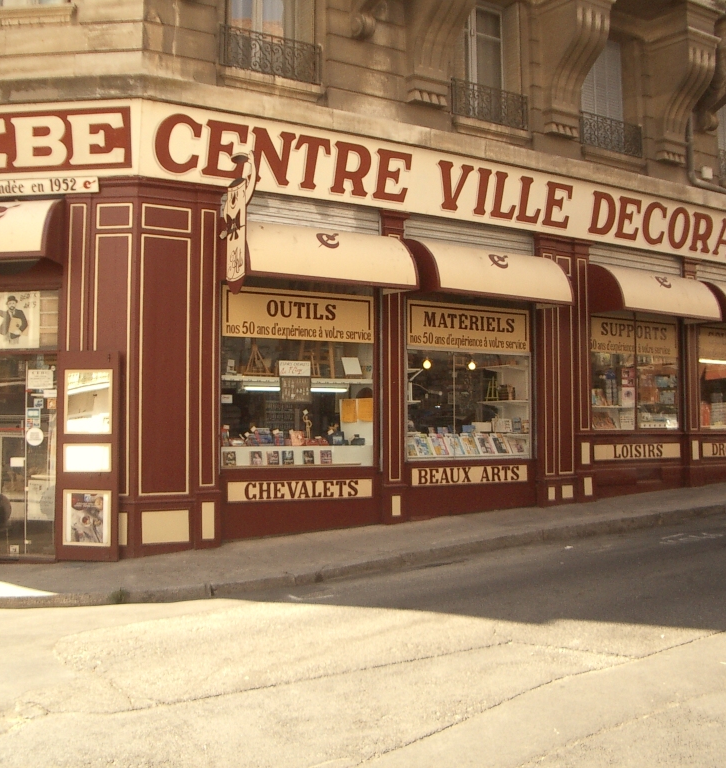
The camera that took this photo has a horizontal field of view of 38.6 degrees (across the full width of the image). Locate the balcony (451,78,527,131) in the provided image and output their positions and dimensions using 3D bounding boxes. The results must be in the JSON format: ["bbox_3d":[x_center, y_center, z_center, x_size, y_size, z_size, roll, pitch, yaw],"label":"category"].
[{"bbox_3d":[1.912,-4.156,15.437,1.477,0.513,0.120,2,-4,-34],"label":"balcony"}]

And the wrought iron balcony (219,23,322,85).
[{"bbox_3d":[-1.065,-3.747,11.848,1.316,0.459,0.120,2,-3,-34],"label":"wrought iron balcony"}]

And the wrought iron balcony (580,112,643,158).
[{"bbox_3d":[4.074,-4.041,16.881,1.445,0.527,0.120,2,-4,-34],"label":"wrought iron balcony"}]

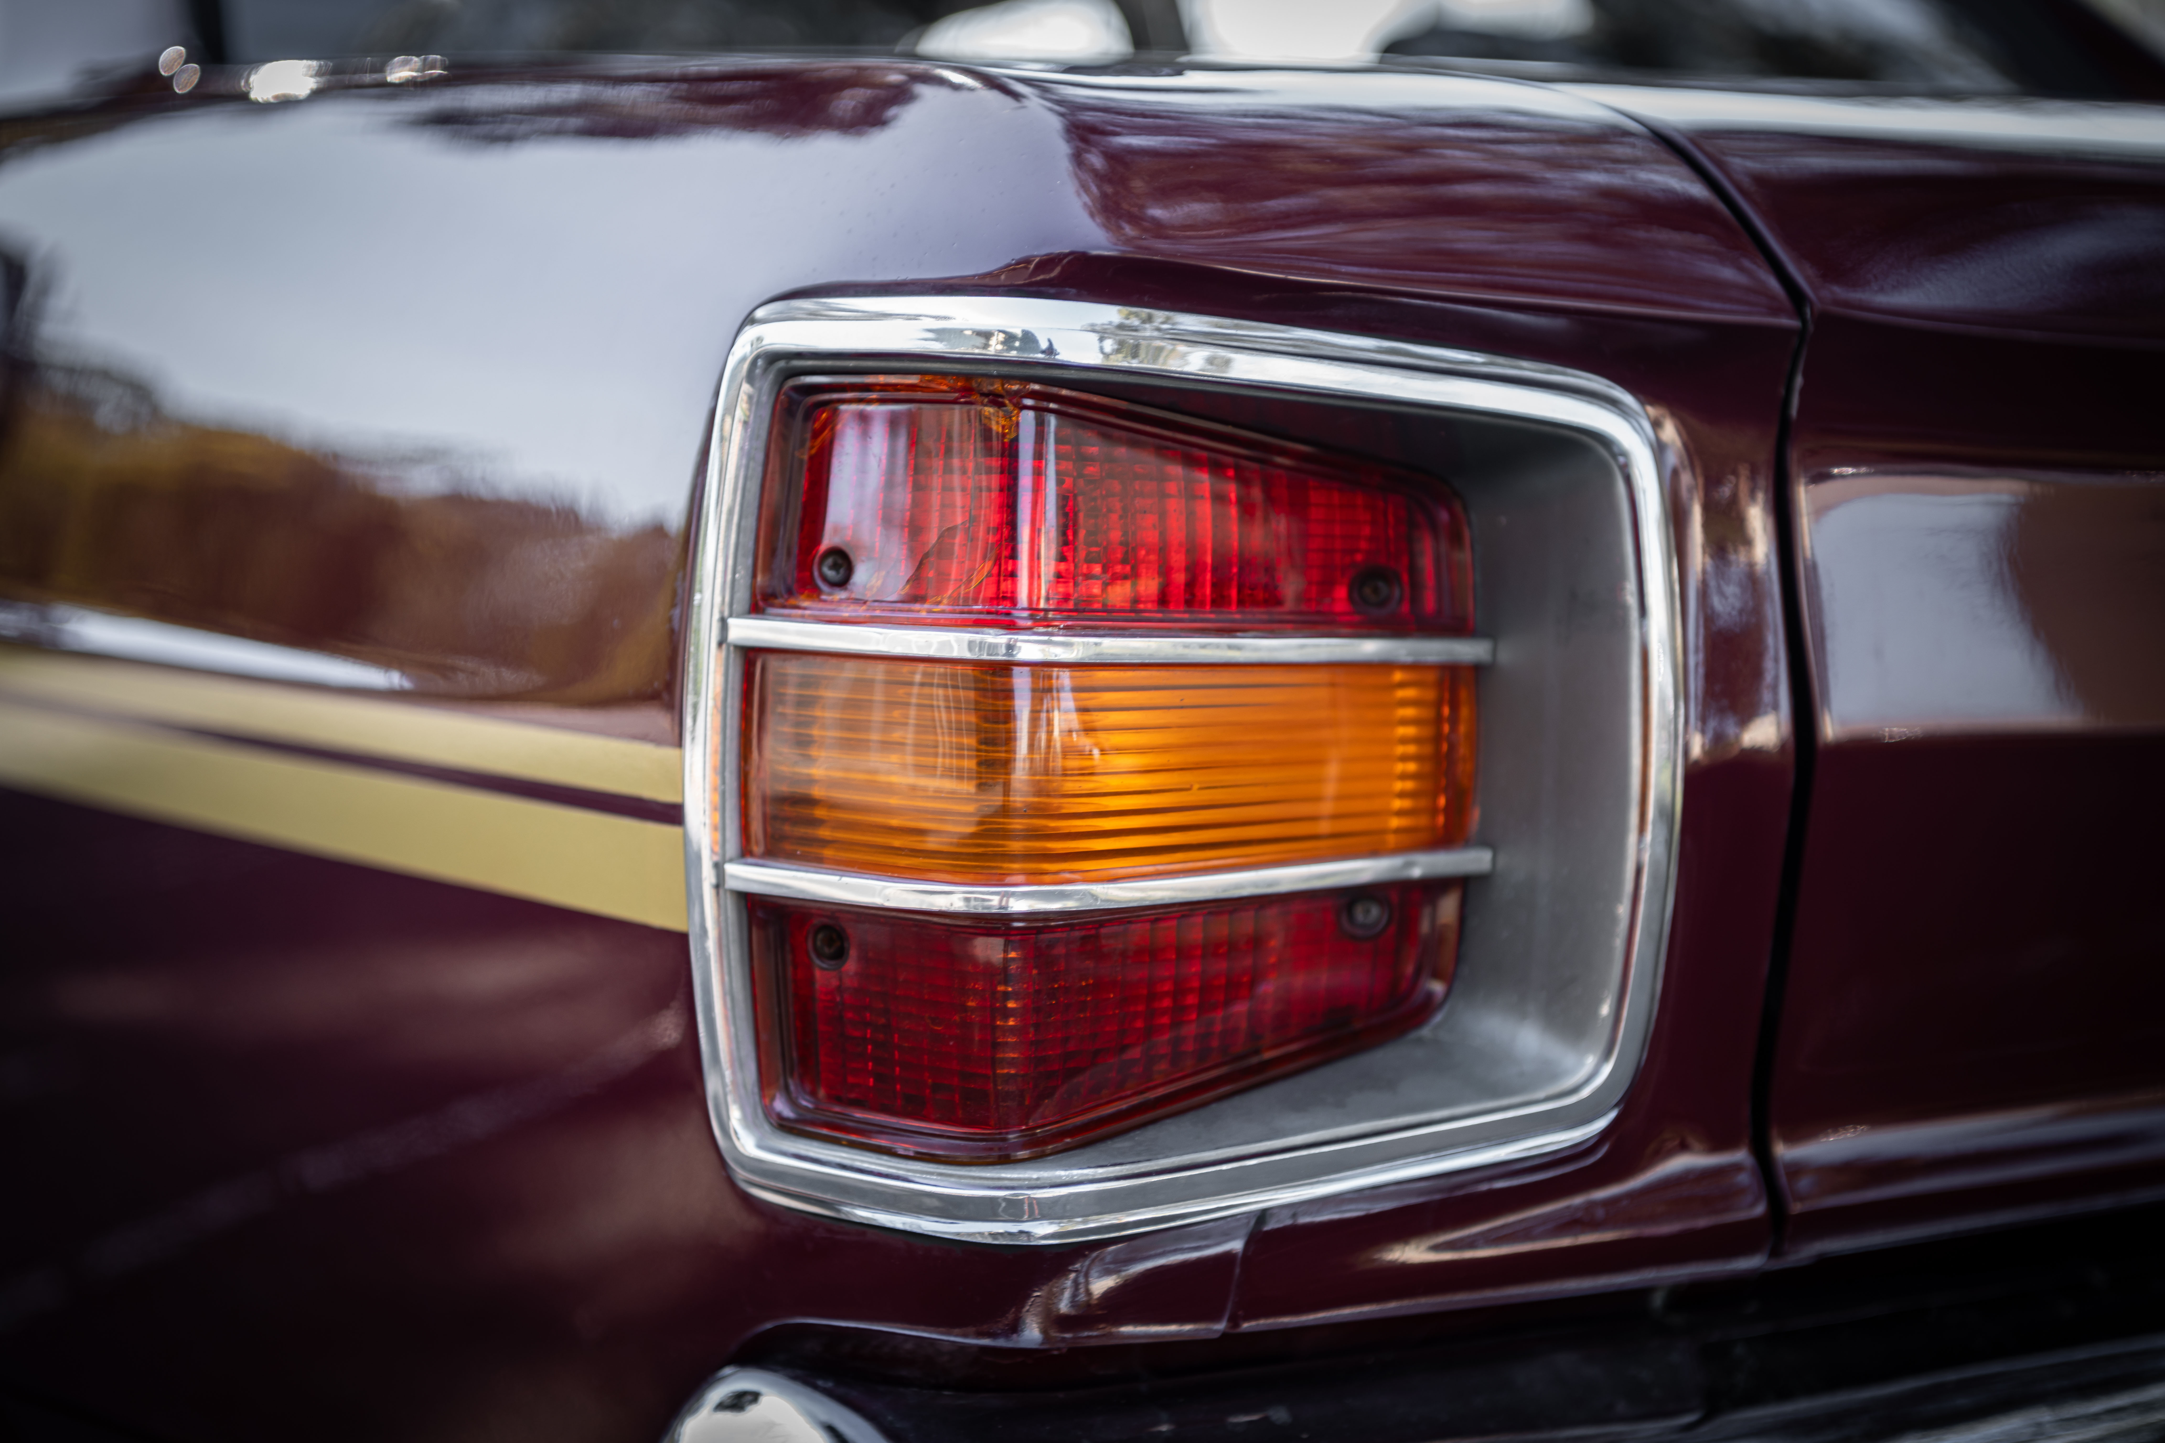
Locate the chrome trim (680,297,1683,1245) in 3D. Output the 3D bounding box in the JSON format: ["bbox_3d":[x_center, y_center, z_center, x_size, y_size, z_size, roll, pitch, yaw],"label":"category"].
[{"bbox_3d":[0.031,0.009,0.783,0.240,0.203,0.090,-1,5,-30],"label":"chrome trim"}]

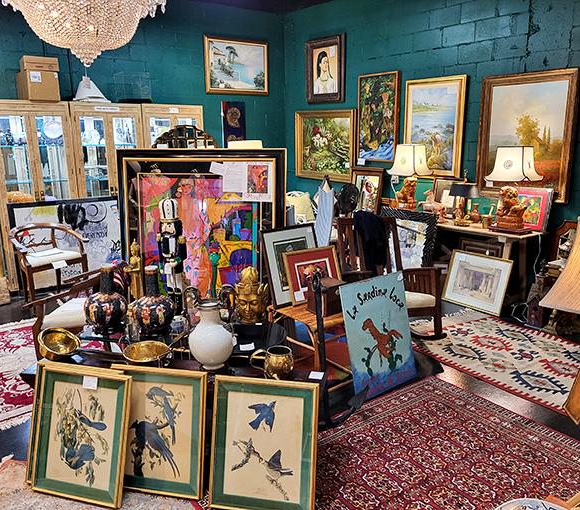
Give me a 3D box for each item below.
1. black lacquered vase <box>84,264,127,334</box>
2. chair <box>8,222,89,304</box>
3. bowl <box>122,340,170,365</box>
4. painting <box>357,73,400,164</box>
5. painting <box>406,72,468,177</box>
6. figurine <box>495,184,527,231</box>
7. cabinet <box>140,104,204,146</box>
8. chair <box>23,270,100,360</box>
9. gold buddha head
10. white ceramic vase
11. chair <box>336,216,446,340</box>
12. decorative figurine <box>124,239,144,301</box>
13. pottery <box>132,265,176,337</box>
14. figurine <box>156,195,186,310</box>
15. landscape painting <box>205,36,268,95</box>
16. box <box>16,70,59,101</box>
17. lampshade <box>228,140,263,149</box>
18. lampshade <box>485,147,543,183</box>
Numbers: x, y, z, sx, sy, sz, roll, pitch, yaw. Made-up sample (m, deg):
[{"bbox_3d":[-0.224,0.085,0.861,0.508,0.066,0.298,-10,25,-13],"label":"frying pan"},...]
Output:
[{"bbox_3d":[-1.027,0.249,2.874,0.243,0.375,0.243,-1,13,0],"label":"black lacquered vase"},{"bbox_3d":[-2.416,0.115,5.175,0.600,0.770,0.600,11,18,41],"label":"chair"},{"bbox_3d":[-0.738,0.541,2.634,0.235,0.090,0.235,-6,14,-20],"label":"bowl"},{"bbox_3d":[1.123,-1.738,6.503,0.045,1.070,0.675,-11,17,-38],"label":"painting"},{"bbox_3d":[1.651,-1.466,5.891,0.055,1.090,0.795,-11,17,-38],"label":"painting"},{"bbox_3d":[2.128,-0.474,4.927,0.190,0.410,0.240,-8,15,-26],"label":"figurine"},{"bbox_3d":[-1.541,-0.916,6.673,0.810,1.990,0.410,-11,17,-37],"label":"cabinet"},{"bbox_3d":[-1.349,0.439,3.491,0.560,0.780,0.610,-2,13,-4],"label":"chair"},{"bbox_3d":[-0.223,0.229,3.016,0.198,0.321,0.200,3,14,14],"label":"gold buddha head"},{"bbox_3d":[-0.357,0.362,2.331,0.208,0.319,0.208,2,13,11],"label":"white ceramic vase"},{"bbox_3d":[0.734,0.200,4.040,0.600,0.950,0.770,-9,15,-31],"label":"chair"},{"bbox_3d":[-1.082,0.168,3.499,0.115,0.565,0.135,10,17,39],"label":"decorative figurine"},{"bbox_3d":[-0.747,0.254,2.806,0.245,0.389,0.245,-1,13,0],"label":"pottery"},{"bbox_3d":[-0.787,0.030,3.415,0.175,0.865,0.145,2,14,12],"label":"figurine"},{"bbox_3d":[-0.715,-2.643,7.185,1.045,0.730,0.050,-11,17,-37],"label":"landscape painting"},{"bbox_3d":[-2.688,-1.789,5.461,0.335,0.283,0.305,12,18,42],"label":"box"},{"bbox_3d":[-0.483,-1.086,5.532,0.420,0.280,0.420,-2,13,-4],"label":"lampshade"},{"bbox_3d":[2.133,-0.867,4.836,0.330,0.305,0.420,-11,17,-37],"label":"lampshade"}]

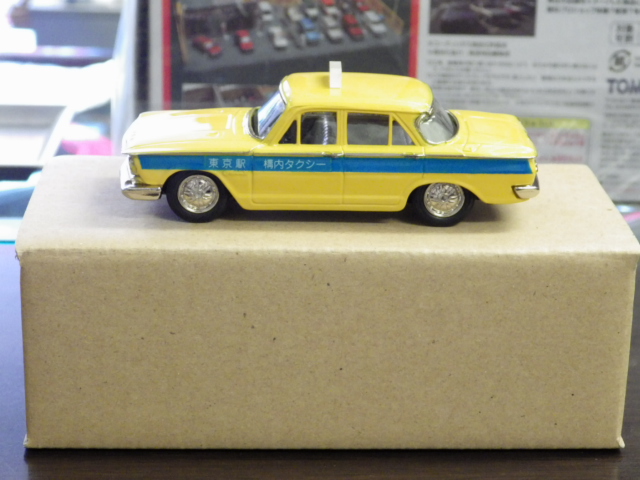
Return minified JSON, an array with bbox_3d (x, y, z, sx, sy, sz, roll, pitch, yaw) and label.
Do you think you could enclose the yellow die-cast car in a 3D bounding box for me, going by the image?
[{"bbox_3d":[0.002,-0.018,0.282,0.073,0.025,0.026,1,19,-1],"label":"yellow die-cast car"}]

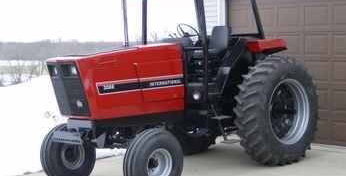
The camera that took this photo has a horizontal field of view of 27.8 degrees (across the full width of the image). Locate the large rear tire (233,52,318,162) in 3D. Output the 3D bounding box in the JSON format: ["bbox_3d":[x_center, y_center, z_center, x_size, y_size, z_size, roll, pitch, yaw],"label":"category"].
[{"bbox_3d":[1.688,0.373,11.149,0.451,1.730,1.730,1,5,45],"label":"large rear tire"}]

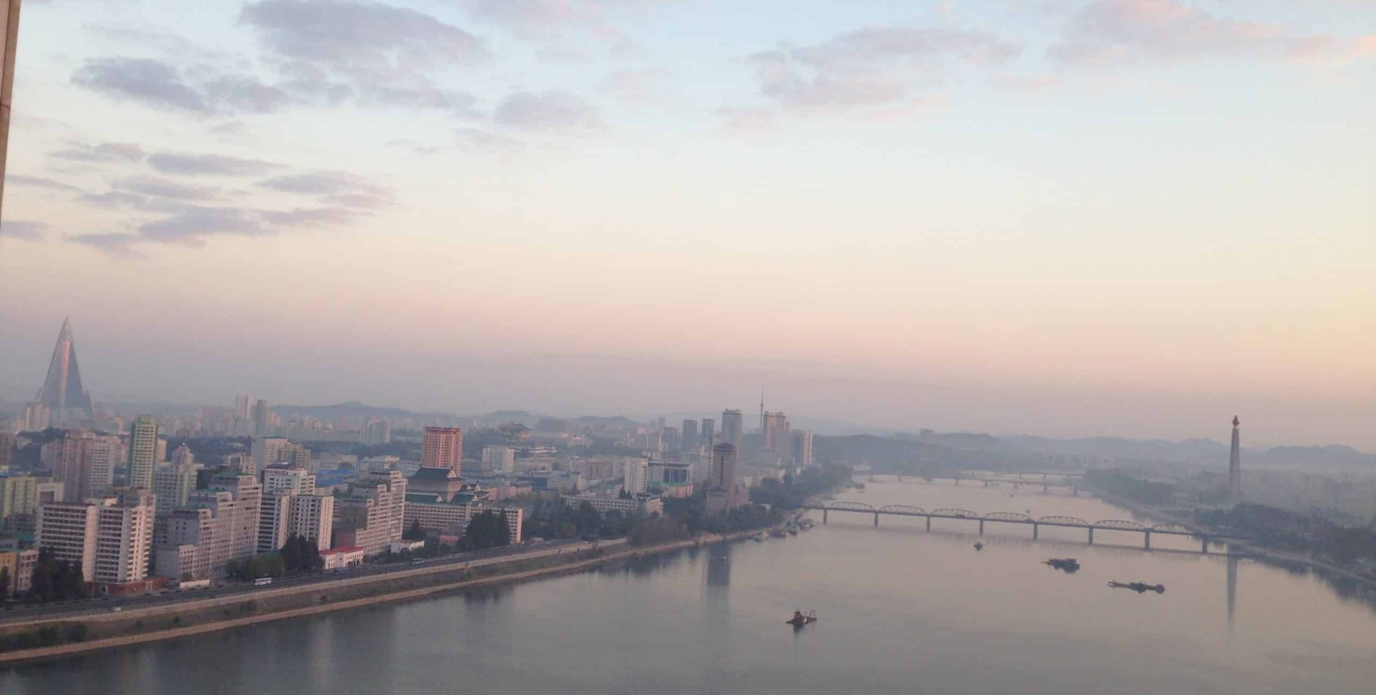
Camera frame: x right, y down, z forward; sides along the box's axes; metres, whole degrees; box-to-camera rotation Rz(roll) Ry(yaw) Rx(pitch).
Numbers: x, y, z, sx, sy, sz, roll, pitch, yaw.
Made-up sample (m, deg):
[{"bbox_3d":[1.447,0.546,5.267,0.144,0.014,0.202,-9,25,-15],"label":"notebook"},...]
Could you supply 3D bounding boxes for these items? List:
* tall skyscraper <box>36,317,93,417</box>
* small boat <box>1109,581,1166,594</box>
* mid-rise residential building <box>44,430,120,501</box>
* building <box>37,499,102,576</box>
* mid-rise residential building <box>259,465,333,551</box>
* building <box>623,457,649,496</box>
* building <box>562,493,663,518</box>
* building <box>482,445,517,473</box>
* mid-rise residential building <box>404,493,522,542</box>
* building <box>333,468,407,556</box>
[{"bbox_3d":[-1947.690,70.130,4094.000,165.000,330.000,150.000,5,-4,-25],"label":"tall skyscraper"},{"bbox_3d":[330.870,175.260,967.000,39.000,5.000,7.000,2,-4,16],"label":"small boat"},{"bbox_3d":[-565.180,111.860,1222.470,51.930,63.310,28.000,3,-4,7],"label":"mid-rise residential building"},{"bbox_3d":[-279.700,90.160,592.000,27.000,40.000,12.000,2,-4,18],"label":"building"},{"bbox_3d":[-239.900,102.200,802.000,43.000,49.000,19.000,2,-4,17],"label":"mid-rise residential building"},{"bbox_3d":[-68.470,168.870,1705.000,27.000,52.000,18.000,2,-4,18],"label":"building"},{"bbox_3d":[-79.670,169.170,1389.850,100.170,22.000,40.000,3,-4,7],"label":"building"},{"bbox_3d":[-310.110,185.850,2150.000,45.000,48.000,20.000,2,-4,18],"label":"building"},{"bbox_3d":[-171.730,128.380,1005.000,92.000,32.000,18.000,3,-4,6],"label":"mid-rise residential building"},{"bbox_3d":[-227.460,115.920,943.300,16.830,55.000,92.460,3,-4,7],"label":"building"}]

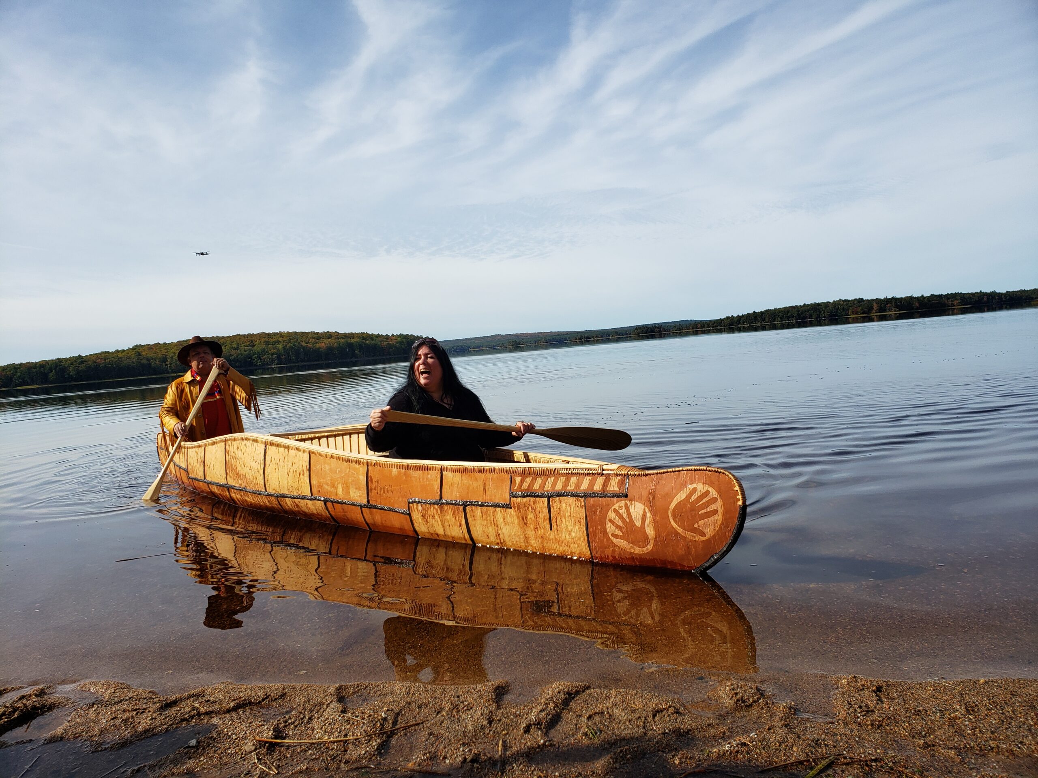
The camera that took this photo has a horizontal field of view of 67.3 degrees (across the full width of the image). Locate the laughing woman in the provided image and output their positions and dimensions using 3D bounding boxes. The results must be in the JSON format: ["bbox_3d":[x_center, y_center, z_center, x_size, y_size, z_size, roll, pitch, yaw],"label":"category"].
[{"bbox_3d":[-0.315,0.218,3.604,0.760,0.930,0.740,-6,4,-31],"label":"laughing woman"}]

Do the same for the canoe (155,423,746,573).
[{"bbox_3d":[-1.075,0.511,4.388,0.860,0.540,5.125,-7,4,-44],"label":"canoe"}]

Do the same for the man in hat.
[{"bbox_3d":[-2.108,0.188,5.343,0.680,1.100,0.720,-7,4,-40],"label":"man in hat"}]

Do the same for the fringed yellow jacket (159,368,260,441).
[{"bbox_3d":[-2.140,0.194,5.381,0.660,0.690,0.460,-7,4,-40],"label":"fringed yellow jacket"}]

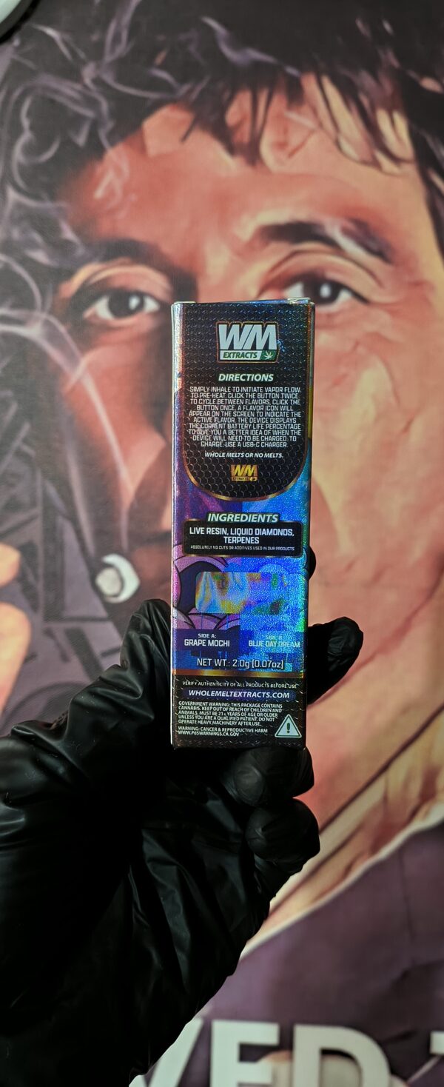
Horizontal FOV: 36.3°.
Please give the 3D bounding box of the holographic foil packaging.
[{"bbox_3d":[0.006,-0.004,0.190,0.036,0.117,0.022,1,5,3],"label":"holographic foil packaging"}]

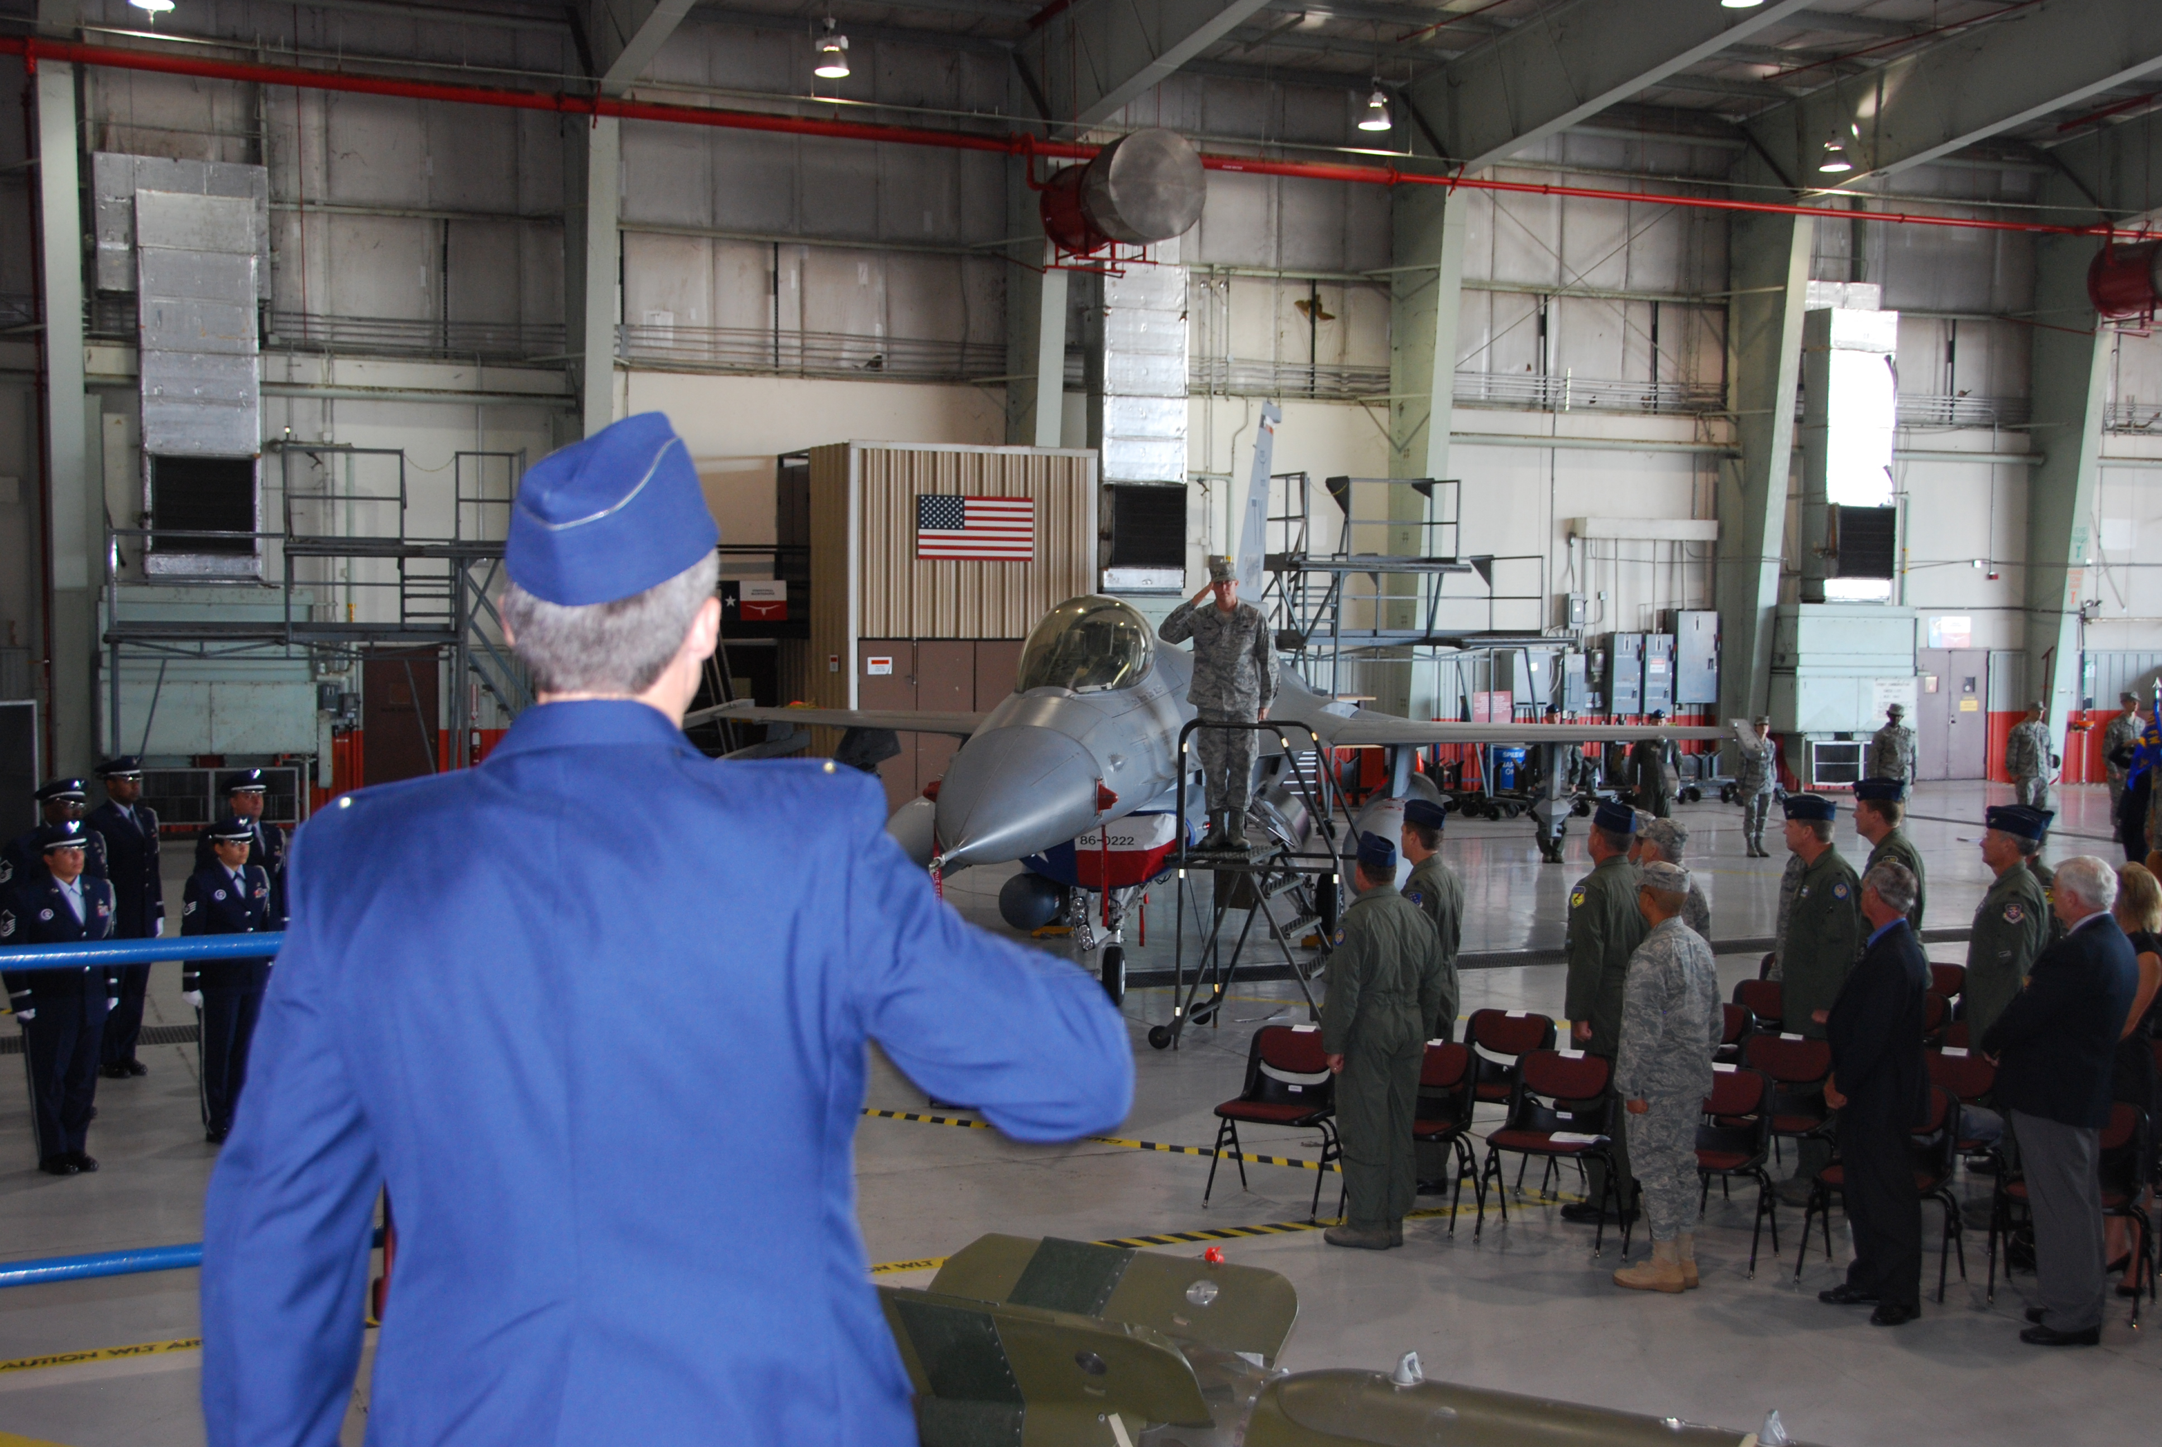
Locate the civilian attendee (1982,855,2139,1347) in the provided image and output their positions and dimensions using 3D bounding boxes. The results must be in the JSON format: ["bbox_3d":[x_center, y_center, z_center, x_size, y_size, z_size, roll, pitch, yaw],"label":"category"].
[{"bbox_3d":[3.720,1.401,9.529,0.480,1.805,0.550,1,2,27],"label":"civilian attendee"}]

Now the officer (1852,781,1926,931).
[{"bbox_3d":[4.148,1.240,13.028,0.350,1.924,0.530,1,2,24],"label":"officer"}]

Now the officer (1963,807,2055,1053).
[{"bbox_3d":[4.281,1.337,11.627,0.340,1.870,0.540,1,2,26],"label":"officer"}]

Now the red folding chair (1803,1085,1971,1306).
[{"bbox_3d":[3.300,1.884,10.309,0.560,0.790,0.520,1,2,36],"label":"red folding chair"}]

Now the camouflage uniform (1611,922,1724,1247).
[{"bbox_3d":[2.411,1.444,10.383,0.320,1.340,0.500,2,3,33],"label":"camouflage uniform"}]

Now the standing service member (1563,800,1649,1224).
[{"bbox_3d":[2.422,1.293,11.503,0.350,1.895,0.530,2,2,38],"label":"standing service member"}]

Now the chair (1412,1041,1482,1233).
[{"bbox_3d":[1.532,1.875,11.572,0.540,0.800,0.520,2,3,27],"label":"chair"}]

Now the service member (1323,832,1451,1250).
[{"bbox_3d":[1.330,1.373,11.033,0.340,1.790,0.520,2,3,44],"label":"service member"}]

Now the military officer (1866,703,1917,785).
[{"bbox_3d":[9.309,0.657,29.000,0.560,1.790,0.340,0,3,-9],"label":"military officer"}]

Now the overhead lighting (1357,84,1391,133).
[{"bbox_3d":[3.128,-6.572,26.963,0.360,0.520,0.360,0,3,0],"label":"overhead lighting"}]

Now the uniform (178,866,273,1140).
[{"bbox_3d":[-4.373,1.414,12.950,0.470,1.410,0.300,-2,3,-38],"label":"uniform"}]

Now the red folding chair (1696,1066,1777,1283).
[{"bbox_3d":[2.680,1.892,10.885,0.540,0.800,0.530,2,3,29],"label":"red folding chair"}]

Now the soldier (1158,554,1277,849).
[{"bbox_3d":[0.894,-0.135,16.200,0.750,1.860,0.420,1,3,5],"label":"soldier"}]

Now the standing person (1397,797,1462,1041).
[{"bbox_3d":[1.624,1.324,12.050,0.350,1.860,0.530,2,3,37],"label":"standing person"}]

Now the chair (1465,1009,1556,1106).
[{"bbox_3d":[1.997,1.820,12.338,0.540,0.810,0.530,2,3,32],"label":"chair"}]

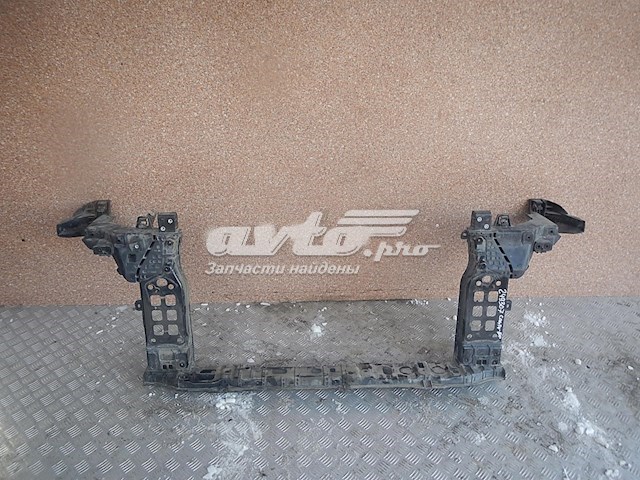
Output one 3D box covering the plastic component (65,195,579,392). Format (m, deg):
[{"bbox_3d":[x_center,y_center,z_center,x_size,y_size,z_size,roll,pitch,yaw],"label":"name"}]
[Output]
[{"bbox_3d":[0.021,0.131,1.500,1.547,0.506,0.288,0,19,-2],"label":"plastic component"}]

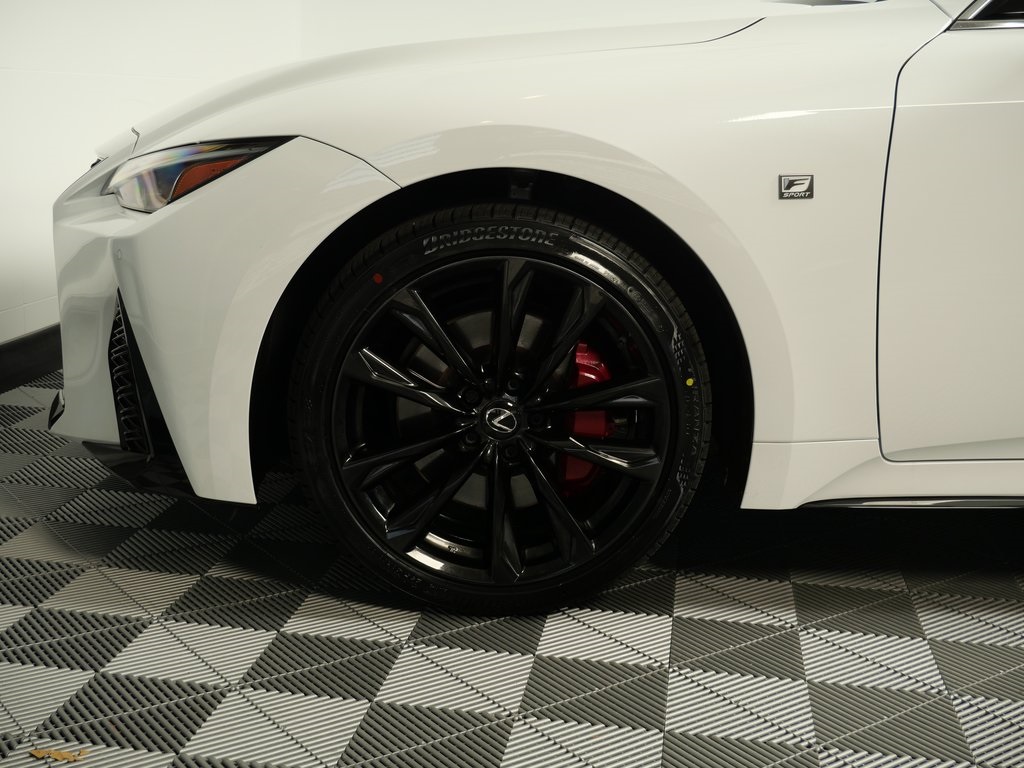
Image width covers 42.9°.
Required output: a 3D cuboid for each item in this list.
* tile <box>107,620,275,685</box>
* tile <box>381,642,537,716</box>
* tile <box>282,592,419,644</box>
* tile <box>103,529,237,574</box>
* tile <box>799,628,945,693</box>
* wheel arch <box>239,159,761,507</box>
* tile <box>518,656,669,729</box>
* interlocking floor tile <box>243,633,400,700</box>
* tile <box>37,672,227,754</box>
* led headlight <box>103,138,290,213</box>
[{"bbox_3d":[-0.473,0.406,1.932,0.200,0.018,0.200,4,13,8],"label":"tile"},{"bbox_3d":[-0.078,0.432,1.876,0.200,0.018,0.200,4,13,8],"label":"tile"},{"bbox_3d":[-0.246,0.378,2.099,0.200,0.018,0.200,4,13,8],"label":"tile"},{"bbox_3d":[-0.612,0.309,2.347,0.200,0.018,0.200,4,13,8],"label":"tile"},{"bbox_3d":[0.545,0.429,1.986,0.200,0.018,0.200,4,13,8],"label":"tile"},{"bbox_3d":[-0.013,-0.084,2.071,0.779,0.524,0.200,1,13,-4],"label":"wheel arch"},{"bbox_3d":[0.120,0.445,1.849,0.200,0.018,0.200,4,13,8],"label":"tile"},{"bbox_3d":[-0.276,0.419,1.906,0.200,0.018,0.200,4,13,8],"label":"interlocking floor tile"},{"bbox_3d":[-0.503,0.448,1.740,0.200,0.018,0.200,4,13,8],"label":"tile"},{"bbox_3d":[-0.516,-0.348,2.119,0.380,0.145,0.270,2,12,-3],"label":"led headlight"}]

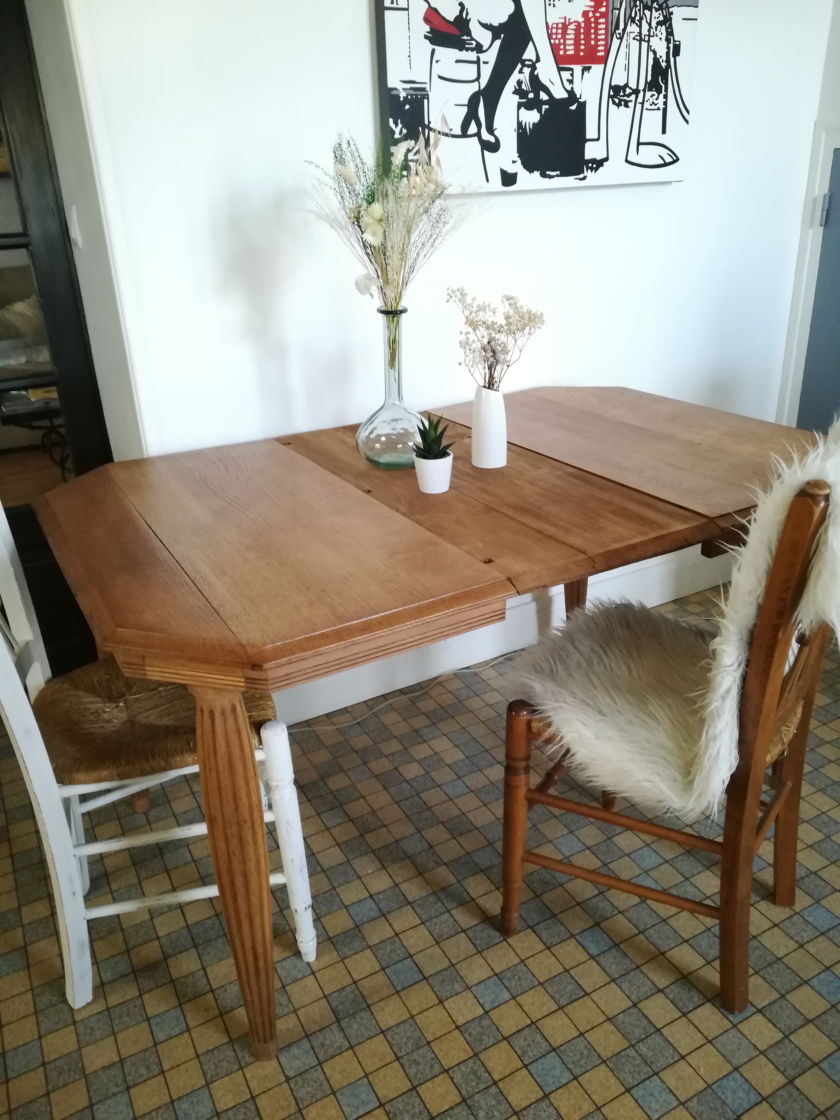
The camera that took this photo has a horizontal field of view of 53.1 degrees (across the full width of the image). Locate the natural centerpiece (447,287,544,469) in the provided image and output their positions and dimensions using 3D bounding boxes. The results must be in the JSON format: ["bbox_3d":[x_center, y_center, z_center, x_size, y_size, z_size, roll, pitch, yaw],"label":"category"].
[{"bbox_3d":[0.138,-0.326,1.531,0.166,0.314,0.144,-2,23,1],"label":"natural centerpiece"}]

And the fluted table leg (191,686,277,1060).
[{"bbox_3d":[-0.248,0.457,1.190,0.078,0.658,0.078,4,24,15],"label":"fluted table leg"}]

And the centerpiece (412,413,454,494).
[{"bbox_3d":[0.022,-0.185,1.447,0.071,0.131,0.071,-2,23,1],"label":"centerpiece"}]

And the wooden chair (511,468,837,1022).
[{"bbox_3d":[0.420,0.230,1.368,0.424,0.880,0.433,15,29,35],"label":"wooden chair"}]

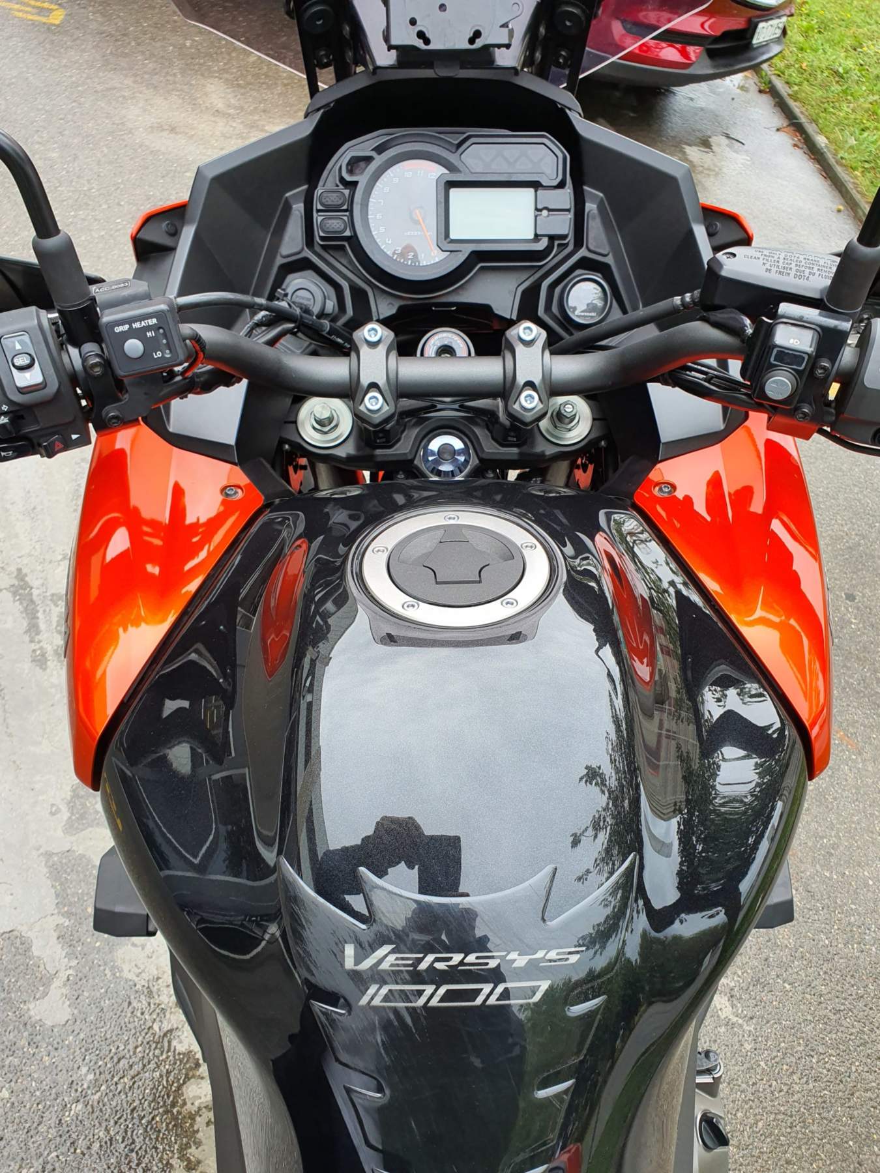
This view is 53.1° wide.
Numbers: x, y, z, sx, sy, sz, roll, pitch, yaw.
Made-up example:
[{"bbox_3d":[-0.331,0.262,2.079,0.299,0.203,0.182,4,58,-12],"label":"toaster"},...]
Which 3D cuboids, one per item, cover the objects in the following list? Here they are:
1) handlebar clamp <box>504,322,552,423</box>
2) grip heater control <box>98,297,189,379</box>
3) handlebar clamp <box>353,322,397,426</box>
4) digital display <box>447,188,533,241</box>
[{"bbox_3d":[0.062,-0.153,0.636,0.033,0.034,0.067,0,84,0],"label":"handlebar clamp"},{"bbox_3d":[-0.186,-0.157,0.557,0.045,0.039,0.026,-14,25,-5],"label":"grip heater control"},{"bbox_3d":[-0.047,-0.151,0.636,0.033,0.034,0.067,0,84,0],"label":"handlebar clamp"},{"bbox_3d":[0.046,-0.322,0.764,0.074,0.010,0.045,0,88,0],"label":"digital display"}]

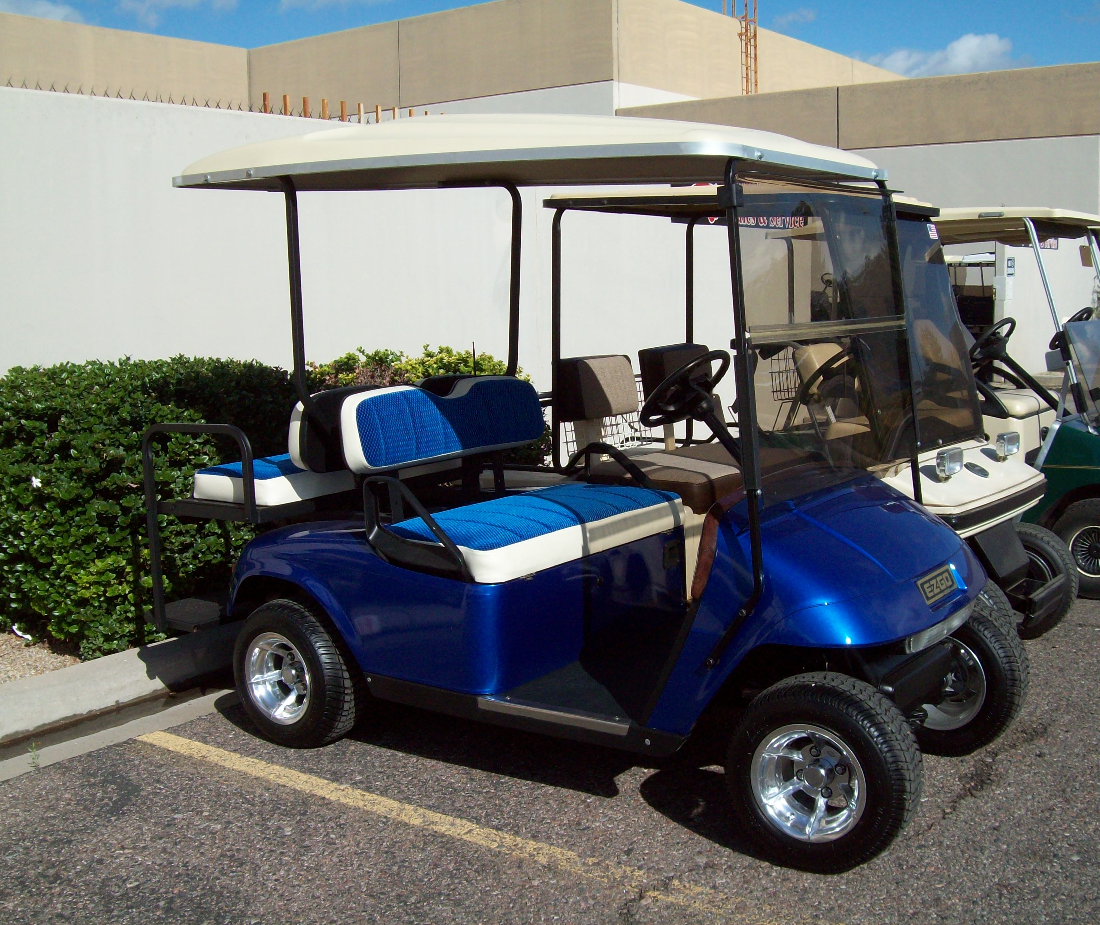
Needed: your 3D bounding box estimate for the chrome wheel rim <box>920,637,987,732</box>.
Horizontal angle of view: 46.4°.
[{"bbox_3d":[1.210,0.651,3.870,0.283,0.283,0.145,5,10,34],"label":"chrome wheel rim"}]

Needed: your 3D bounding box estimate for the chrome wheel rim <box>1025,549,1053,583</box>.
[{"bbox_3d":[1.871,0.452,4.994,0.235,0.235,0.140,5,10,34],"label":"chrome wheel rim"}]

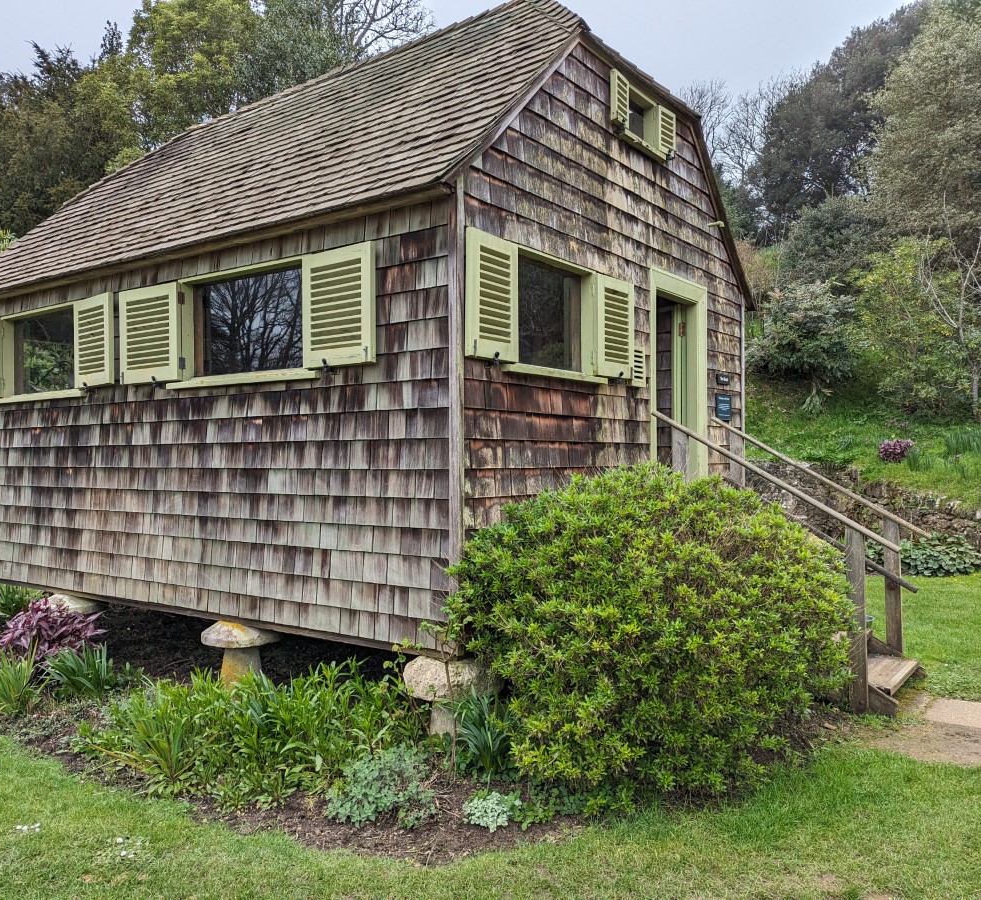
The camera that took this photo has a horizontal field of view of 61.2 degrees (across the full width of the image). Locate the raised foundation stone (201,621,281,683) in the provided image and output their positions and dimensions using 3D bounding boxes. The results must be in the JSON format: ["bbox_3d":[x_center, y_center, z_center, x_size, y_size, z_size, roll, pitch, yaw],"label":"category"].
[{"bbox_3d":[-1.591,1.347,5.332,0.520,0.560,0.520,-1,0,35],"label":"raised foundation stone"}]

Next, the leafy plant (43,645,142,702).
[{"bbox_3d":[-2.505,1.401,5.250,0.520,0.350,0.430,0,0,-26],"label":"leafy plant"}]

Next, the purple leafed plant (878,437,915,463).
[{"bbox_3d":[5.627,0.007,11.500,0.520,0.340,0.480,-1,0,26],"label":"purple leafed plant"}]

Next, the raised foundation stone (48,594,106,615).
[{"bbox_3d":[-3.253,1.343,6.552,0.500,0.500,0.500,-1,0,35],"label":"raised foundation stone"}]

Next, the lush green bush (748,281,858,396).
[{"bbox_3d":[5.434,-1.948,14.500,1.900,1.950,1.750,-1,0,21],"label":"lush green bush"}]

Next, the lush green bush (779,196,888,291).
[{"bbox_3d":[7.877,-4.660,19.000,2.473,2.308,2.300,0,0,0],"label":"lush green bush"}]

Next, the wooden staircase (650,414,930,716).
[{"bbox_3d":[2.090,0.642,5.707,1.560,1.860,1.220,-1,0,35],"label":"wooden staircase"}]

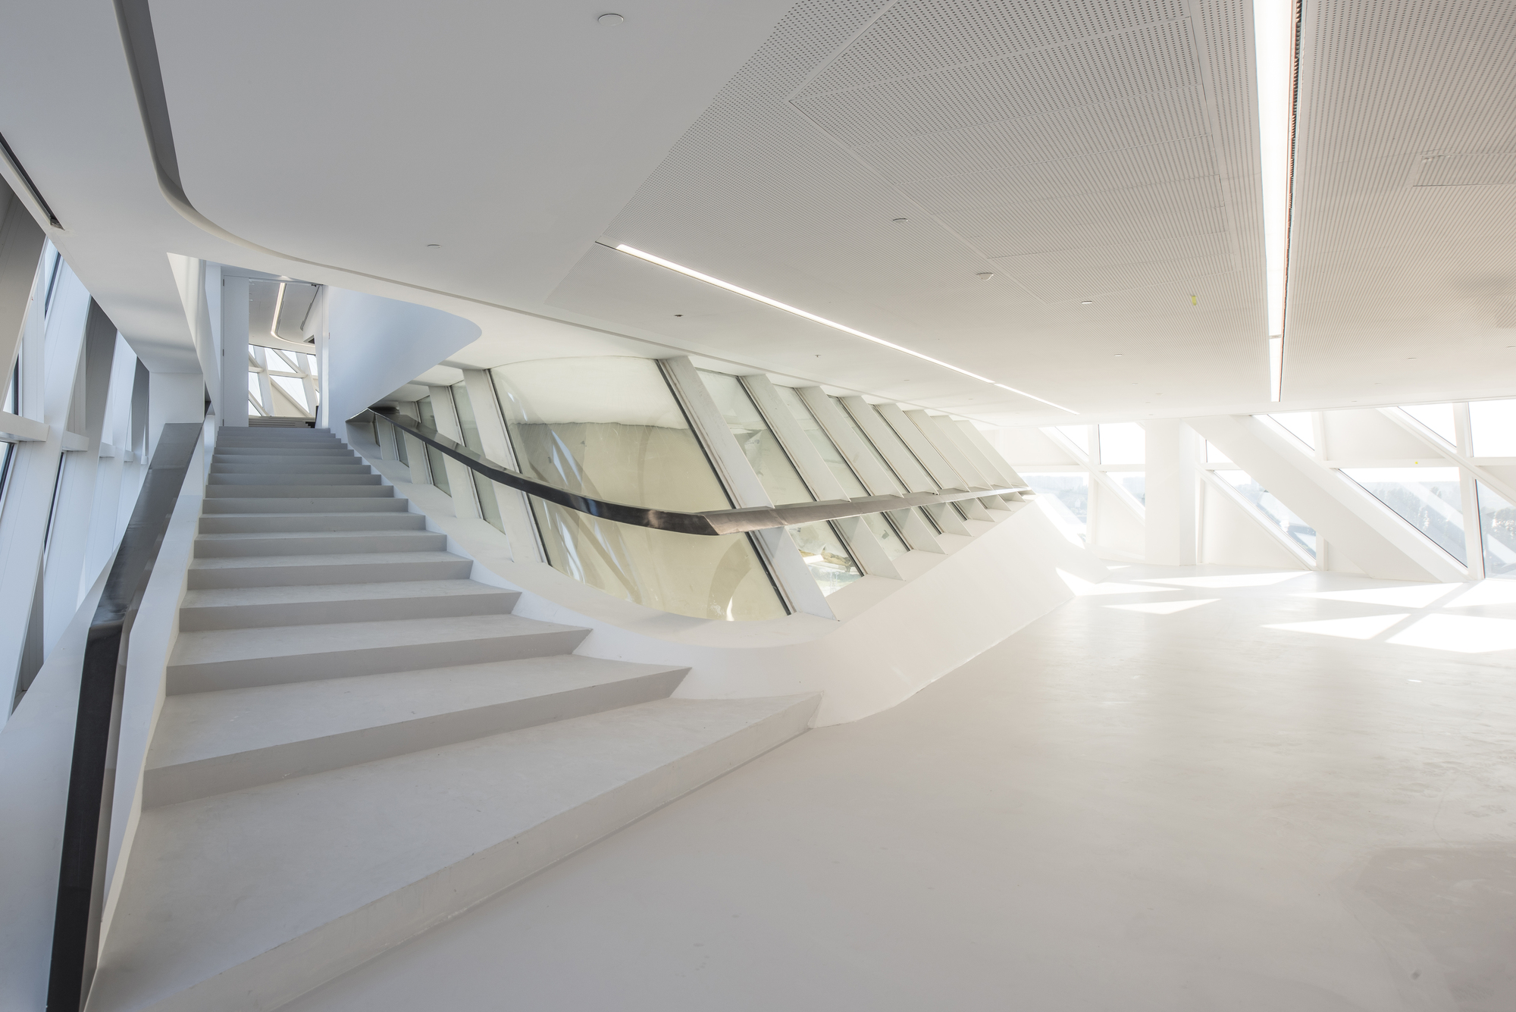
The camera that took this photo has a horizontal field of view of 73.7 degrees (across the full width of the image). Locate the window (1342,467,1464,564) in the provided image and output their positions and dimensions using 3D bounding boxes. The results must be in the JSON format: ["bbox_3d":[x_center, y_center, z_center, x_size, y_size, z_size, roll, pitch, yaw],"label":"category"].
[{"bbox_3d":[10.550,0.165,16.600,0.100,1.600,1.900,13,-8,-39],"label":"window"}]

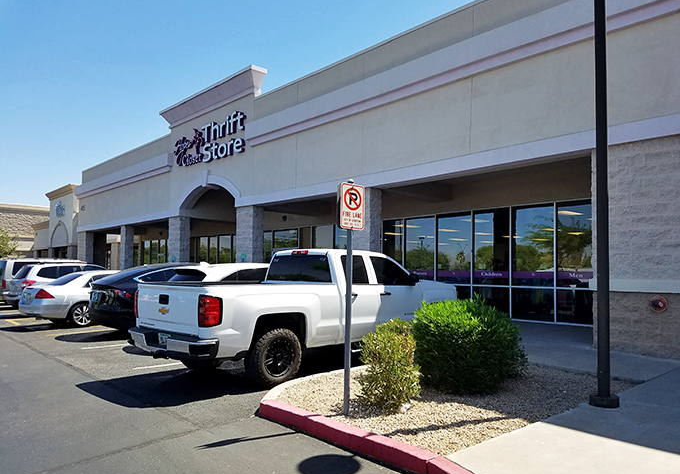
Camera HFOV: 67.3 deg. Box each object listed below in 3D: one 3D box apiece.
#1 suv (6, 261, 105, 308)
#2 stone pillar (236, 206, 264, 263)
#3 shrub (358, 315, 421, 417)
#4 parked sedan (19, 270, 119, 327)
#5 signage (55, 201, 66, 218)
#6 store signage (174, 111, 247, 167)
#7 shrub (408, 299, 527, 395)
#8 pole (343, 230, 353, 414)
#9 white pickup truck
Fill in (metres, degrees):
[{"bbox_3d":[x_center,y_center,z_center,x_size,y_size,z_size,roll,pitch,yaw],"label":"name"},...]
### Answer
[{"bbox_3d":[-10.100,1.849,20.100,4.750,1.720,1.880,4,-5,-44],"label":"suv"},{"bbox_3d":[-3.010,0.685,17.150,0.460,3.420,0.950,4,-5,-43],"label":"stone pillar"},{"bbox_3d":[0.500,1.304,5.280,0.630,0.900,0.620,0,-3,5],"label":"shrub"},{"bbox_3d":[-6.650,1.733,15.360,4.860,1.450,1.820,4,-5,-44],"label":"parked sedan"},{"bbox_3d":[-21.900,-2.150,40.000,0.150,1.150,2.900,4,-5,-43],"label":"signage"},{"bbox_3d":[-4.950,-3.431,18.750,0.200,1.420,5.250,4,-5,-43],"label":"store signage"},{"bbox_3d":[1.570,1.291,6.380,1.320,1.040,1.220,0,-4,14],"label":"shrub"},{"bbox_3d":[0.065,0.795,5.130,0.065,1.950,0.065,4,-5,-44],"label":"pole"},{"bbox_3d":[-0.287,1.168,8.725,5.850,1.900,2.050,4,-5,-44],"label":"white pickup truck"}]

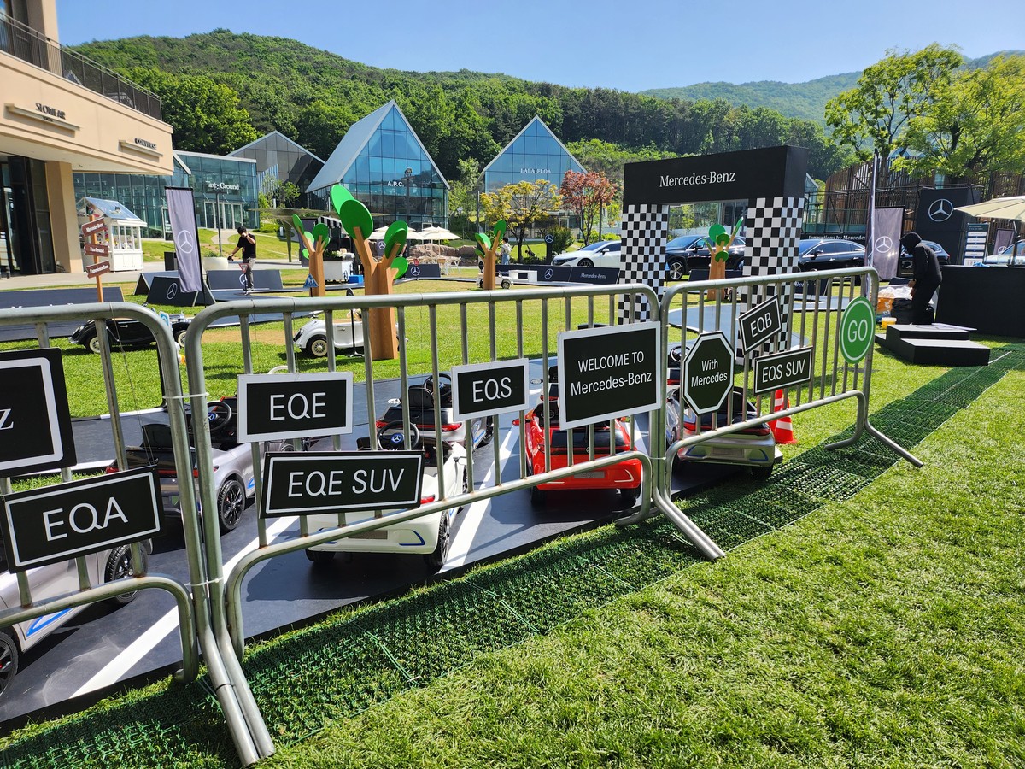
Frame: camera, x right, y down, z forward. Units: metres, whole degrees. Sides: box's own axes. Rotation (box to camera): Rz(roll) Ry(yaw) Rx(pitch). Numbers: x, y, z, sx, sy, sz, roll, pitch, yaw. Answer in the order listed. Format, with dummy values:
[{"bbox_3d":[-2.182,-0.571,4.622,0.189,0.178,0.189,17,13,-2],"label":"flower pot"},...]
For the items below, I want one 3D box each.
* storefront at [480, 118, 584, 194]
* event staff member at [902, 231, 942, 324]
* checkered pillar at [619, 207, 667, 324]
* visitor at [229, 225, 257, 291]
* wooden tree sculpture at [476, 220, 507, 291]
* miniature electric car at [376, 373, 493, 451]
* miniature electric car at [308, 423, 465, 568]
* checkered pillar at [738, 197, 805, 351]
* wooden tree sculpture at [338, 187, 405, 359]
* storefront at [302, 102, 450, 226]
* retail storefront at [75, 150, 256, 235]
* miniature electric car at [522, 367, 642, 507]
[{"bbox_3d":[1.690,-22.368,78.818,10.700,12.500,14.000,0,11,-6],"label":"storefront"},{"bbox_3d":[6.354,-1.535,11.047,0.550,1.620,0.450,6,13,25],"label":"event staff member"},{"bbox_3d":[1.698,-1.405,9.368,0.412,1.854,0.412,-8,14,-37],"label":"checkered pillar"},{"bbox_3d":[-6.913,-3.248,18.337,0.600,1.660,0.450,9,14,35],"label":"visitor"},{"bbox_3d":[-0.619,-3.742,20.601,0.860,1.970,0.800,0,11,-2],"label":"wooden tree sculpture"},{"bbox_3d":[-0.469,0.190,4.281,0.580,0.480,0.980,2,12,5],"label":"miniature electric car"},{"bbox_3d":[-0.523,0.403,3.235,0.580,0.480,0.980,2,12,3],"label":"miniature electric car"},{"bbox_3d":[2.954,-1.155,8.177,0.387,1.900,0.446,-7,14,-33],"label":"checkered pillar"},{"bbox_3d":[-1.645,-1.304,8.369,0.820,1.970,0.780,-1,12,-11],"label":"wooden tree sculpture"},{"bbox_3d":[-15.282,-22.793,78.007,11.780,13.470,15.150,-5,12,-27],"label":"storefront"},{"bbox_3d":[-30.022,-15.891,58.407,7.500,6.400,16.000,8,13,30],"label":"retail storefront"},{"bbox_3d":[0.352,0.274,4.146,0.640,0.500,1.060,0,11,-5],"label":"miniature electric car"}]

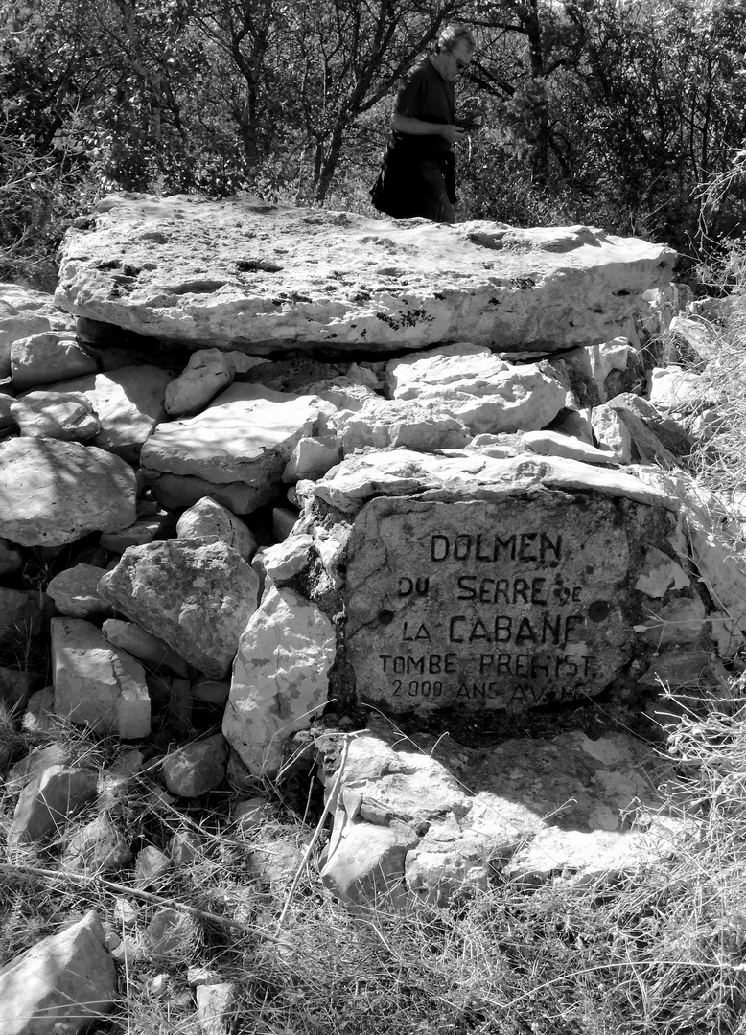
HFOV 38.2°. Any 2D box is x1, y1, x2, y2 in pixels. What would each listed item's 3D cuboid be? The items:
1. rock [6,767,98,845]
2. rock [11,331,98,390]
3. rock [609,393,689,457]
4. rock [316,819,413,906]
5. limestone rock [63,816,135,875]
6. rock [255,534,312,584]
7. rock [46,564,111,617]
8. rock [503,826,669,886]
[{"bbox_3d":[-0.743,0.670,2.500,0.193,0.138,0.160,-9,22,-23],"label":"rock"},{"bbox_3d":[-1.021,-0.504,3.450,0.265,0.165,0.190,-10,22,-12],"label":"rock"},{"bbox_3d":[0.808,-0.270,3.150,0.250,0.140,0.200,28,17,-10],"label":"rock"},{"bbox_3d":[-0.008,0.777,2.420,0.200,0.170,0.180,-7,22,-19],"label":"rock"},{"bbox_3d":[-0.614,0.726,2.400,0.145,0.105,0.130,-6,20,-16],"label":"limestone rock"},{"bbox_3d":[-0.225,0.103,2.720,0.140,0.100,0.120,-9,20,3],"label":"rock"},{"bbox_3d":[-0.815,0.203,3.000,0.183,0.116,0.160,-5,21,-14],"label":"rock"},{"bbox_3d":[0.482,0.775,2.450,0.368,0.094,0.150,0,20,0],"label":"rock"}]

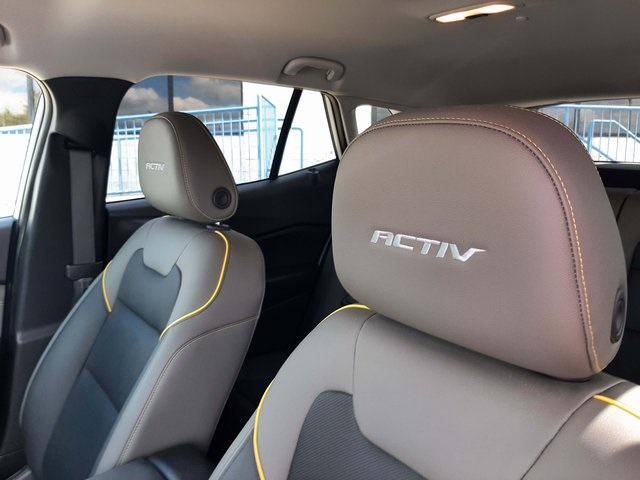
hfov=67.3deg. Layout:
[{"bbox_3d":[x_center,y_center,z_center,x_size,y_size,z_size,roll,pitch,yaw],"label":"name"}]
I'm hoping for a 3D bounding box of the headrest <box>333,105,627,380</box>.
[{"bbox_3d":[0.126,-0.009,0.424,0.143,0.200,0.277,-9,14,-34],"label":"headrest"}]

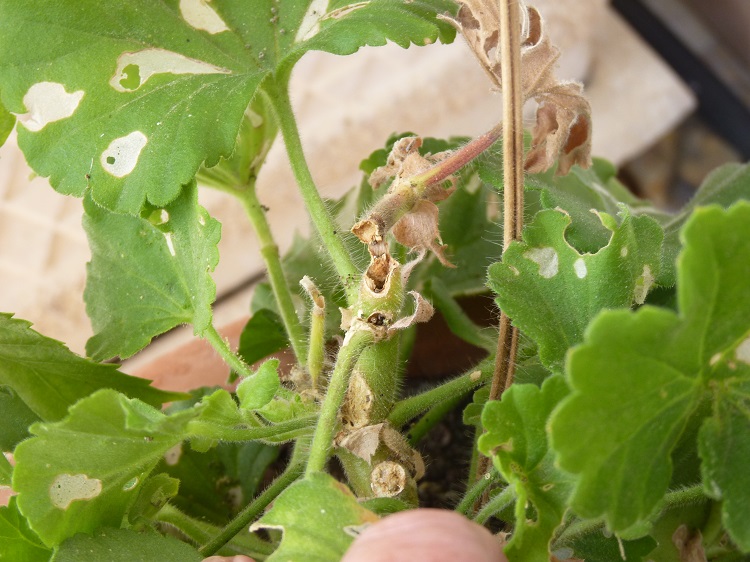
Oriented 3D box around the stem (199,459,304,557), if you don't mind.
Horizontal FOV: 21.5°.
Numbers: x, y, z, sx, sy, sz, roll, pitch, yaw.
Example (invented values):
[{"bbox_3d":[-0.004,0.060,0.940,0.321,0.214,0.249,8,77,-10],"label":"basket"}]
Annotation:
[{"bbox_3d":[-0.017,0.032,0.278,0.002,0.002,0.021,48,55,3],"label":"stem"}]

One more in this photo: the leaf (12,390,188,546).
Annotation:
[{"bbox_3d":[-0.038,0.026,0.273,0.025,0.009,0.022,-2,73,5],"label":"leaf"}]

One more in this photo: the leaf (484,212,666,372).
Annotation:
[{"bbox_3d":[0.029,0.001,0.286,0.025,0.009,0.025,0,71,0],"label":"leaf"}]

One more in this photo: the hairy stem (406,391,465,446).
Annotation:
[{"bbox_3d":[0.009,0.020,0.293,0.003,0.003,0.015,49,46,4],"label":"hairy stem"}]

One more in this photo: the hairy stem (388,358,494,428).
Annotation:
[{"bbox_3d":[0.010,0.016,0.290,0.021,0.004,0.004,-23,-5,-38],"label":"hairy stem"}]

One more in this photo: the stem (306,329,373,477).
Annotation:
[{"bbox_3d":[-0.005,0.017,0.275,0.005,0.004,0.024,19,57,0],"label":"stem"}]

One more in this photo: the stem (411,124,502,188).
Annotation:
[{"bbox_3d":[0.012,-0.018,0.287,0.017,0.003,0.003,-32,2,-21],"label":"stem"}]

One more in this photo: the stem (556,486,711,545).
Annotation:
[{"bbox_3d":[0.036,0.033,0.279,0.023,0.003,0.003,-15,-9,-5],"label":"stem"}]

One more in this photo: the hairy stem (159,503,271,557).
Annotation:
[{"bbox_3d":[-0.022,0.036,0.280,0.019,0.003,0.003,22,-9,-25],"label":"hairy stem"}]

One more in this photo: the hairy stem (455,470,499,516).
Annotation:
[{"bbox_3d":[0.015,0.030,0.283,0.002,0.002,0.010,41,51,6],"label":"hairy stem"}]

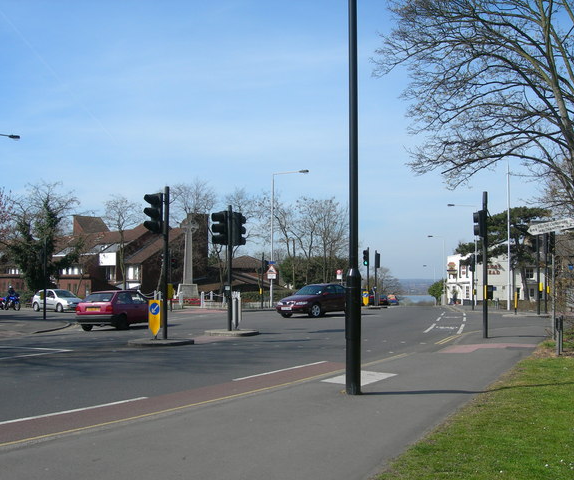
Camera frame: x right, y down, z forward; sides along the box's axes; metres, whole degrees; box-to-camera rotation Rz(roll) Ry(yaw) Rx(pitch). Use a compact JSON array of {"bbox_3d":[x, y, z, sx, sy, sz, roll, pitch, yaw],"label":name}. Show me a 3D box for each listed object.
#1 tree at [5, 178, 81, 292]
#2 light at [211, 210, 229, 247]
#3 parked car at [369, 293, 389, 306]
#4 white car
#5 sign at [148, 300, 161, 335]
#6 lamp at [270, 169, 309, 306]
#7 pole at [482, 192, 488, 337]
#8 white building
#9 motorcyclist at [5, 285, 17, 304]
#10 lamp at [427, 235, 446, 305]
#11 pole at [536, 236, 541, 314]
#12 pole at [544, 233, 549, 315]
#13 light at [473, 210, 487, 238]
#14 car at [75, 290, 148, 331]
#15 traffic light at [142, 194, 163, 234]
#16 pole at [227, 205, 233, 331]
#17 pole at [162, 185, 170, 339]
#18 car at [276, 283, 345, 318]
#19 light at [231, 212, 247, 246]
[{"bbox_3d":[-19.754,0.162,57.000,6.200,10.000,6.200,0,-3,0],"label":"tree"},{"bbox_3d":[-2.101,-0.363,22.200,0.400,1.050,0.320,2,-4,-30],"label":"light"},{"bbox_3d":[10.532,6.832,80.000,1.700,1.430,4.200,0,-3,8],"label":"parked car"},{"bbox_3d":[-14.600,3.936,45.552,4.150,1.430,1.700,-2,-4,37],"label":"white car"},{"bbox_3d":[-3.412,2.054,18.200,0.340,0.980,0.140,-2,-4,30],"label":"sign"},{"bbox_3d":[0.239,-0.108,50.800,2.650,9.850,0.350,0,-3,14],"label":"lamp"},{"bbox_3d":[5.440,0.695,19.309,0.120,4.000,0.120,0,-3,0],"label":"pole"},{"bbox_3d":[28.600,5.199,96.360,10.200,7.200,13.000,0,-3,0],"label":"white building"},{"bbox_3d":[-17.664,3.638,45.000,0.800,1.400,0.650,-2,-4,35],"label":"motorcyclist"},{"bbox_3d":[21.491,4.456,101.000,2.400,10.000,0.350,-1,-3,9],"label":"lamp"},{"bbox_3d":[12.056,1.575,33.709,0.120,4.000,0.120,0,-3,0],"label":"pole"},{"bbox_3d":[12.558,1.573,34.000,0.130,4.000,0.130,0,-3,0],"label":"pole"},{"bbox_3d":[5.258,-0.435,19.100,0.320,0.700,0.300,-2,-4,30],"label":"light"},{"bbox_3d":[-5.830,2.470,25.002,1.580,1.360,3.700,-1,-3,20],"label":"car"},{"bbox_3d":[-3.515,-0.690,18.500,0.400,1.060,0.320,3,-4,-45],"label":"traffic light"},{"bbox_3d":[-1.790,0.885,22.409,0.120,4.000,0.120,0,-3,0],"label":"pole"},{"bbox_3d":[-3.137,0.567,18.309,0.120,4.000,0.120,0,-3,0],"label":"pole"},{"bbox_3d":[1.430,2.700,31.499,1.710,1.420,4.450,-2,-4,34],"label":"car"},{"bbox_3d":[-1.524,-0.348,22.450,0.330,1.050,0.400,-2,-4,41],"label":"light"}]

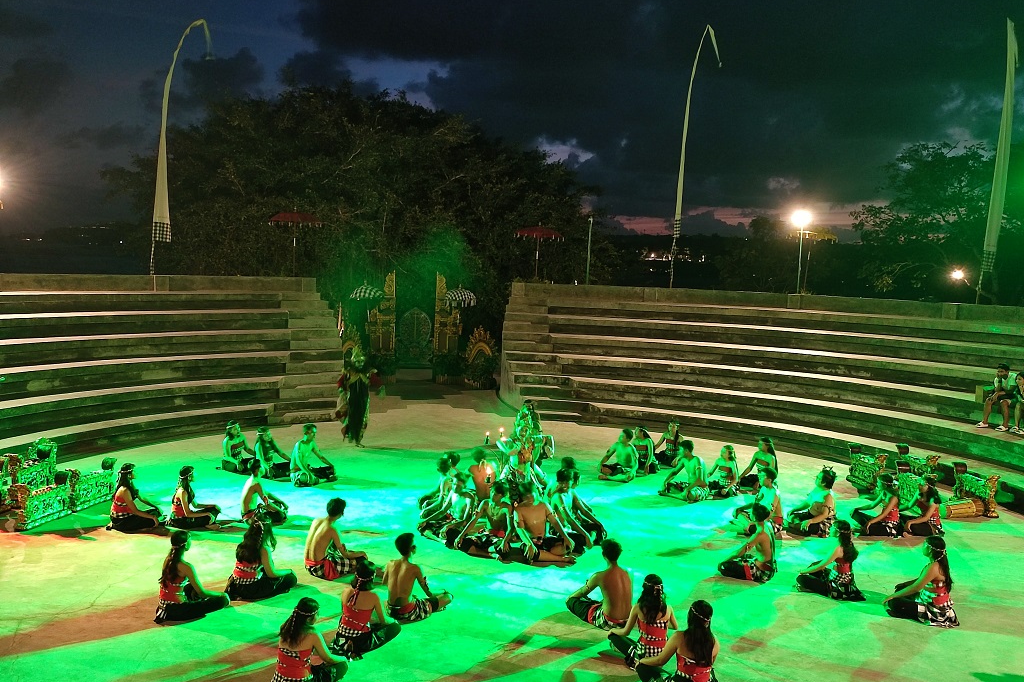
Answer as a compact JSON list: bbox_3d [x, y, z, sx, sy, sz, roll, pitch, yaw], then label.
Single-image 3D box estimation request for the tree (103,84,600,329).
[{"bbox_3d":[-6.077,-4.752,28.000,17.600,9.600,14.500,1,7,-8],"label":"tree"}]

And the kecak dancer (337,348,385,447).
[{"bbox_3d":[-2.631,1.010,12.981,0.760,1.690,0.500,0,7,-18],"label":"kecak dancer"}]

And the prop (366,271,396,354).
[{"bbox_3d":[-3.616,-0.719,20.443,0.800,2.400,0.320,2,7,-4],"label":"prop"}]

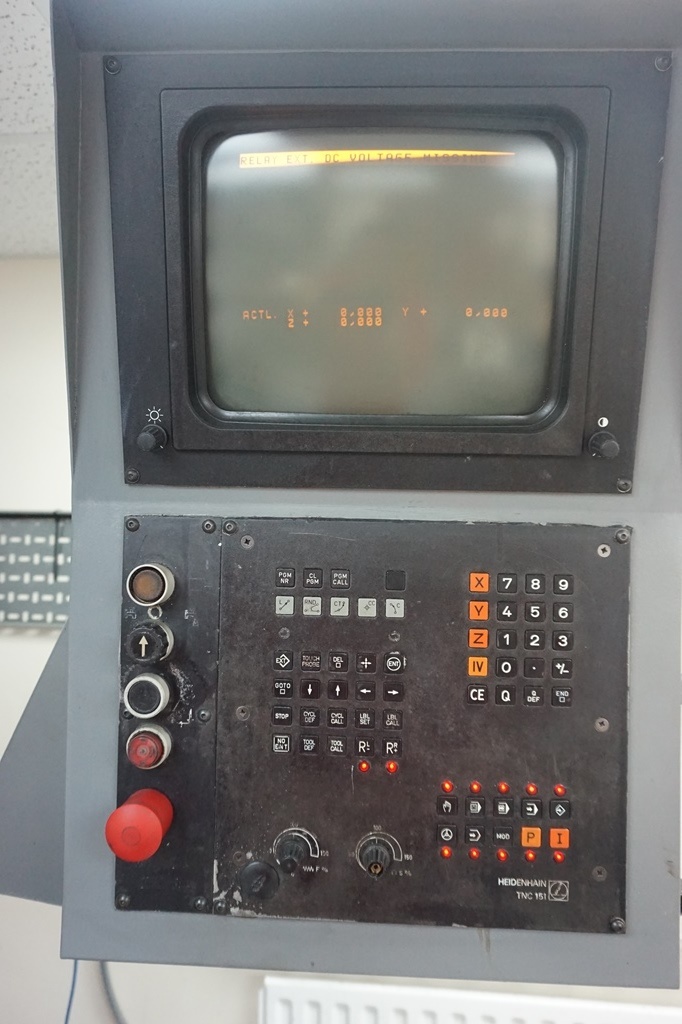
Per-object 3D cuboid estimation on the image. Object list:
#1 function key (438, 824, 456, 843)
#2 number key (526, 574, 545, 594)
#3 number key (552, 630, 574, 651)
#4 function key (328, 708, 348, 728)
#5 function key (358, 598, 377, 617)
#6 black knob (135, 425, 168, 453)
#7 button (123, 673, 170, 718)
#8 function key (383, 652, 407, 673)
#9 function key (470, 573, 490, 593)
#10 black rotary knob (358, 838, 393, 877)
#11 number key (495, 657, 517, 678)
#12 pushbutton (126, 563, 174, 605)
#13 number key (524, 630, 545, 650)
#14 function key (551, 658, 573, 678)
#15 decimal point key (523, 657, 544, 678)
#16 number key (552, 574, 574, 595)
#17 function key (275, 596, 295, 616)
[{"bbox_3d":[0.074,0.224,0.535,0.013,0.013,0.005,1,-1,2],"label":"function key"},{"bbox_3d":[0.134,0.050,0.531,0.013,0.013,0.006,1,-1,3],"label":"number key"},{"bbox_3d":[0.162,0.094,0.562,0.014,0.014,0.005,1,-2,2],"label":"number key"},{"bbox_3d":[-0.002,0.142,0.530,0.013,0.013,0.004,1,-2,2],"label":"function key"},{"bbox_3d":[0.019,0.067,0.535,0.013,0.013,0.006,1,-1,3],"label":"function key"},{"bbox_3d":[-0.131,-0.050,0.528,0.019,0.019,0.019,1,12,3],"label":"black knob"},{"bbox_3d":[-0.134,0.127,0.529,0.029,0.029,0.011,1,-2,2],"label":"button"},{"bbox_3d":[0.037,0.107,0.539,0.013,0.013,0.005,1,-1,2],"label":"function key"},{"bbox_3d":[0.096,0.049,0.529,0.013,0.013,0.004,1,-2,2],"label":"function key"},{"bbox_3d":[0.025,0.239,0.527,0.021,0.021,0.022,1,-1,2],"label":"black rotary knob"},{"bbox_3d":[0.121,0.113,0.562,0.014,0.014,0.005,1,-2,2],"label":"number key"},{"bbox_3d":[-0.132,0.050,0.534,0.028,0.028,0.019,1,-1,3],"label":"pushbutton"},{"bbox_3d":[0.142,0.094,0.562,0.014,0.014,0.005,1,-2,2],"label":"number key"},{"bbox_3d":[0.151,0.107,0.526,0.013,0.013,0.004,1,-2,2],"label":"function key"},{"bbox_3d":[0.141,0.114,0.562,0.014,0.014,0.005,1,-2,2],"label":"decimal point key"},{"bbox_3d":[0.154,0.050,0.530,0.013,0.013,0.006,1,-1,3],"label":"number key"},{"bbox_3d":[-0.039,0.066,0.538,0.013,0.013,0.006,1,-1,3],"label":"function key"}]

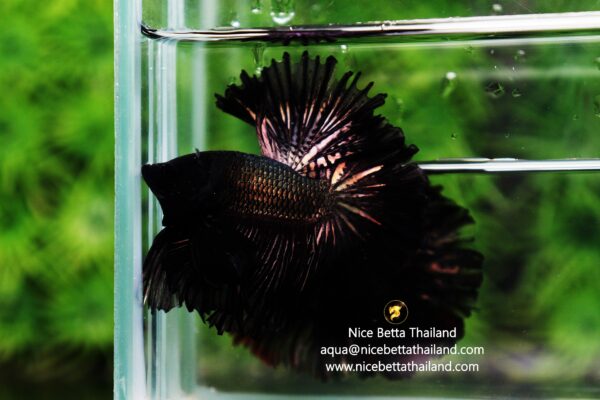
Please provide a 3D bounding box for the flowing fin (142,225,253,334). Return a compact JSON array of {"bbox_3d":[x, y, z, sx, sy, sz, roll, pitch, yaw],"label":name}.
[{"bbox_3d":[-0.023,0.017,0.298,0.024,0.024,0.009,0,-1,0],"label":"flowing fin"}]

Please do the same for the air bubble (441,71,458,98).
[{"bbox_3d":[0.035,-0.027,0.320,0.004,0.007,0.004,0,-1,0],"label":"air bubble"}]

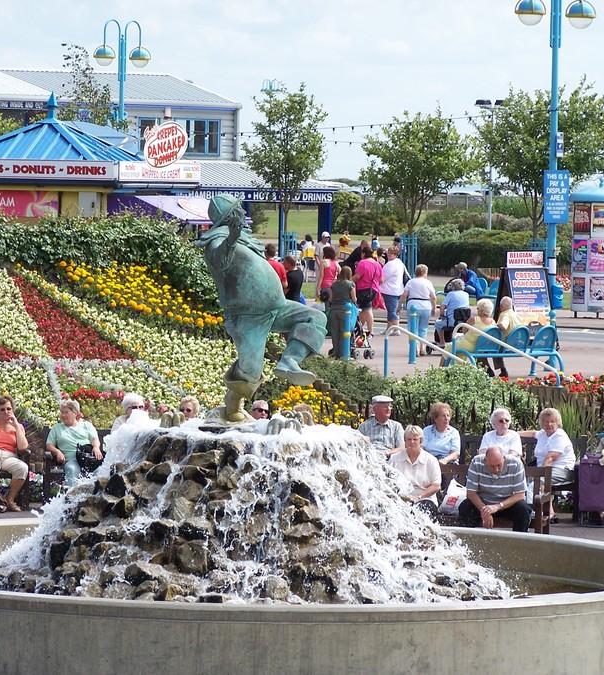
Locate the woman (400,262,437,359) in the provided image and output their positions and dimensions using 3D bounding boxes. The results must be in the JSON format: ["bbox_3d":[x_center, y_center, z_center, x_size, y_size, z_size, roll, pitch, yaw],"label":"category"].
[{"bbox_3d":[1.959,-0.458,61.300,0.600,1.600,0.400,1,2,7],"label":"woman"}]

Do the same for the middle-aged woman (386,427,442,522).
[{"bbox_3d":[1.096,1.499,34.600,0.520,1.260,0.800,2,3,7],"label":"middle-aged woman"}]

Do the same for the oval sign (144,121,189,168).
[{"bbox_3d":[-2.634,-3.738,70.000,0.120,0.930,1.700,2,3,33],"label":"oval sign"}]

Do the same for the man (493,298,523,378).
[{"bbox_3d":[3.021,-0.044,54.449,0.520,1.230,0.720,-1,3,-38],"label":"man"}]

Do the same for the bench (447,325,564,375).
[{"bbox_3d":[3.029,0.194,53.800,1.750,0.790,0.680,-1,3,-37],"label":"bench"}]

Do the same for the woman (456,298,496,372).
[{"bbox_3d":[2.580,-0.015,56.000,0.500,1.150,0.780,-1,3,-37],"label":"woman"}]

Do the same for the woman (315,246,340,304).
[{"bbox_3d":[0.486,-0.870,67.527,0.480,1.650,0.360,1,3,9],"label":"woman"}]

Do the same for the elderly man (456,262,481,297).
[{"bbox_3d":[3.609,-1.057,78.327,0.740,1.170,0.520,-1,3,-35],"label":"elderly man"}]

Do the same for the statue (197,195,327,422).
[{"bbox_3d":[-0.307,-0.216,27.400,0.900,1.710,1.100,1,2,15],"label":"statue"}]

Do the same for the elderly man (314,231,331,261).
[{"bbox_3d":[0.454,-1.461,80.000,0.380,1.750,0.520,3,3,45],"label":"elderly man"}]

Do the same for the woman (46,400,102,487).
[{"bbox_3d":[-2.475,1.278,38.800,0.560,1.200,0.800,1,2,9],"label":"woman"}]

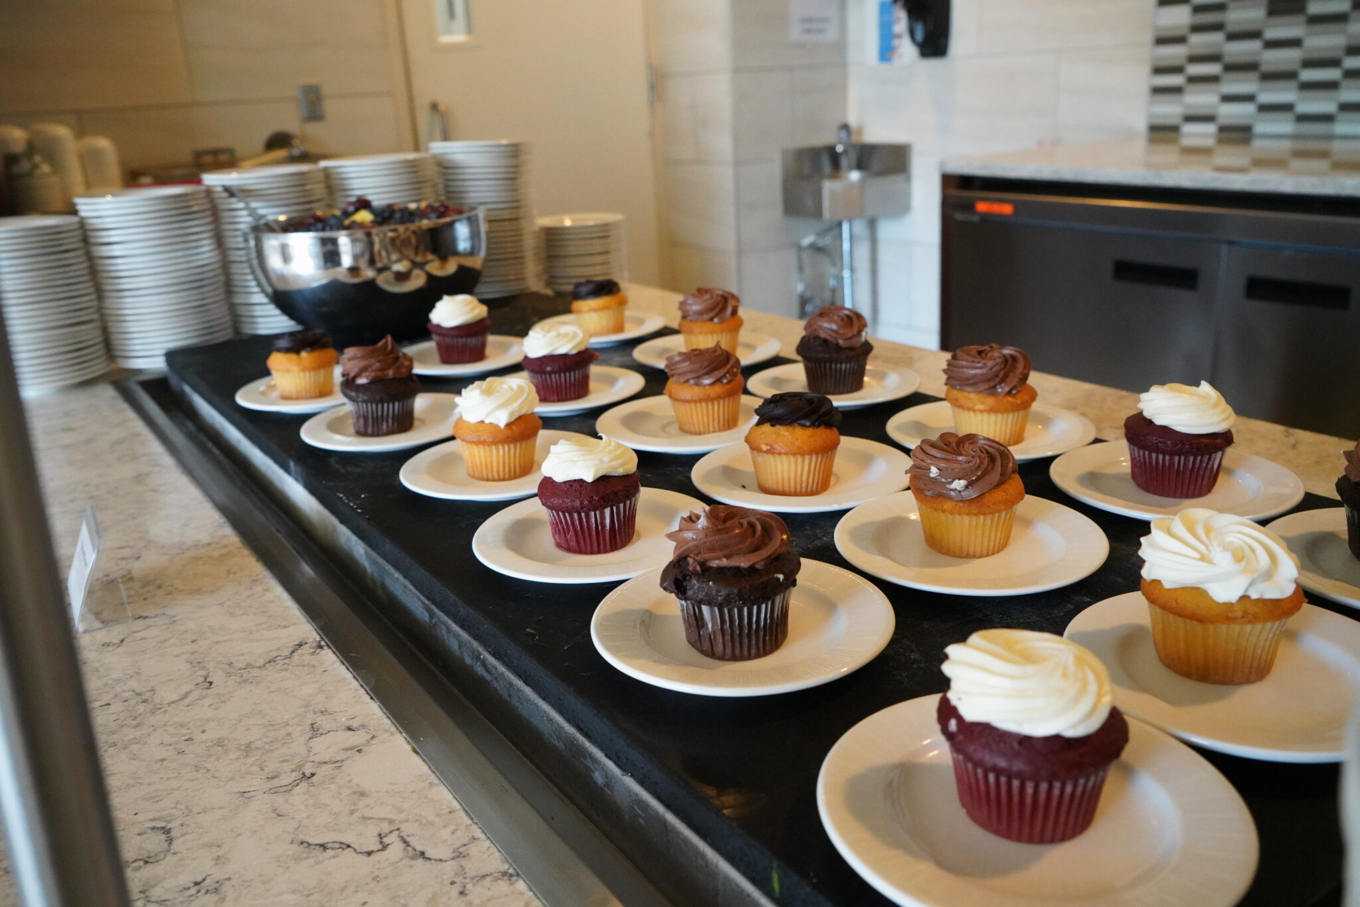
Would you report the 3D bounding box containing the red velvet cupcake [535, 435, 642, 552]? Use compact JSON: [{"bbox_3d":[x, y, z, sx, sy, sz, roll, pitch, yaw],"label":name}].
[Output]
[{"bbox_3d":[-0.058,0.023,0.734,0.068,0.069,0.068,-3,18,1],"label":"red velvet cupcake"}]

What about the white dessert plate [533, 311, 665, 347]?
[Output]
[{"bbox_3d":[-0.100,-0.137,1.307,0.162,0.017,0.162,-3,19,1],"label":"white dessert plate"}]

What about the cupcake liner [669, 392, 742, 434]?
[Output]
[{"bbox_3d":[0.023,-0.037,0.942,0.060,0.029,0.060,-3,19,0],"label":"cupcake liner"}]

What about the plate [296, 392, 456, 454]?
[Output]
[{"bbox_3d":[-0.264,-0.024,1.051,0.166,0.019,0.166,-3,18,0],"label":"plate"}]

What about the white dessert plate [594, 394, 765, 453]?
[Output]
[{"bbox_3d":[0.010,-0.023,1.001,0.166,0.019,0.166,-3,18,1],"label":"white dessert plate"}]

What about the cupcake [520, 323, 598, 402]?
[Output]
[{"bbox_3d":[-0.119,-0.093,1.129,0.075,0.073,0.075,-3,18,0],"label":"cupcake"}]

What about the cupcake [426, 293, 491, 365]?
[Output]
[{"bbox_3d":[-0.238,-0.135,1.222,0.067,0.068,0.067,-3,19,0],"label":"cupcake"}]

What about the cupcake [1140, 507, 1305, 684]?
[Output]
[{"bbox_3d":[0.263,0.067,0.551,0.073,0.071,0.073,-3,19,0],"label":"cupcake"}]

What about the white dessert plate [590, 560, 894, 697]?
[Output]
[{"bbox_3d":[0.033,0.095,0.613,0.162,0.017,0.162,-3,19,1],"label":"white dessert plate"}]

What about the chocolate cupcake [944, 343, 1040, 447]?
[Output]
[{"bbox_3d":[0.246,-0.050,0.897,0.071,0.073,0.071,-3,18,1],"label":"chocolate cupcake"}]

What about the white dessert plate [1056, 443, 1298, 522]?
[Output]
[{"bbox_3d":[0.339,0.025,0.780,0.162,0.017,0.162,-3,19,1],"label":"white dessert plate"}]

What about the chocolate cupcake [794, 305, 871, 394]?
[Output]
[{"bbox_3d":[0.151,-0.104,1.104,0.075,0.080,0.075,-3,18,0],"label":"chocolate cupcake"}]

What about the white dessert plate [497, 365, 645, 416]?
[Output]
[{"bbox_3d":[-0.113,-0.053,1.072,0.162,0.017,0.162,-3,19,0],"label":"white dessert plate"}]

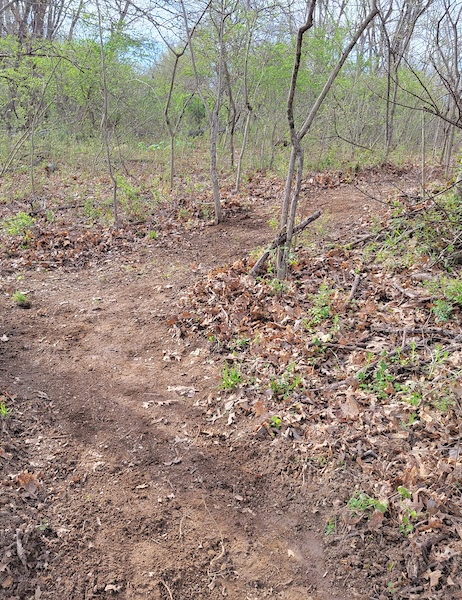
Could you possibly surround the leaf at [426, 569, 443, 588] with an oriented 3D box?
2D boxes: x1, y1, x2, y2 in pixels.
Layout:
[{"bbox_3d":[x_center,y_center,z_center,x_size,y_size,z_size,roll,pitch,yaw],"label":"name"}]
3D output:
[{"bbox_3d":[0.728,0.997,2.150,0.065,0.025,0.080,0,10,0],"label":"leaf"}]

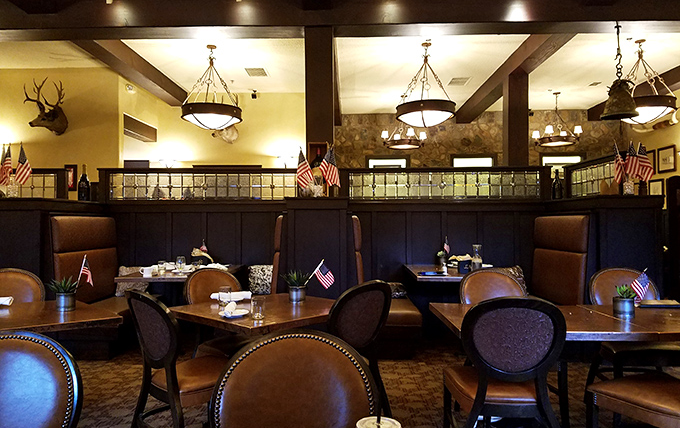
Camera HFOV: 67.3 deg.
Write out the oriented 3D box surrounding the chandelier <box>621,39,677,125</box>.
[{"bbox_3d":[4.341,-1.888,7.329,0.840,1.226,0.840,0,-1,1],"label":"chandelier"}]

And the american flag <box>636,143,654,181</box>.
[{"bbox_3d":[2.555,-0.431,4.271,0.160,0.318,0.090,0,-1,1],"label":"american flag"}]

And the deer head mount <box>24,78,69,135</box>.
[{"bbox_3d":[-4.756,-1.742,8.275,0.580,0.944,0.520,1,-1,-37],"label":"deer head mount"}]

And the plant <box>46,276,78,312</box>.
[{"bbox_3d":[-1.716,0.488,3.161,0.180,0.210,0.180,0,-1,1],"label":"plant"}]

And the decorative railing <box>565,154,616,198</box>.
[{"bbox_3d":[2.738,-0.378,5.529,0.080,0.385,1.300,0,-1,1],"label":"decorative railing"}]

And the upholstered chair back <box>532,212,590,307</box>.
[{"bbox_3d":[2.385,0.483,5.493,0.120,0.900,1.370,0,-1,1],"label":"upholstered chair back"}]

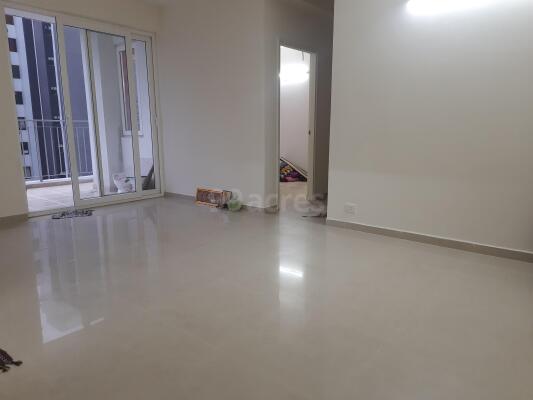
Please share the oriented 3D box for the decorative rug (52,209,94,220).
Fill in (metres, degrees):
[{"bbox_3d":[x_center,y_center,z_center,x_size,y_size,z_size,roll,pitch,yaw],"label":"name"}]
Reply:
[{"bbox_3d":[-2.432,0.173,4.670,0.470,0.020,0.320,-6,12,-29],"label":"decorative rug"}]

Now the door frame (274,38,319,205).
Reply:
[{"bbox_3d":[0.384,-0.980,5.096,0.133,2.132,0.918,9,13,39],"label":"door frame"}]

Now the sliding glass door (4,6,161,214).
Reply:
[{"bbox_3d":[-2.302,-1.126,5.025,0.122,2.448,1.958,9,13,39],"label":"sliding glass door"}]

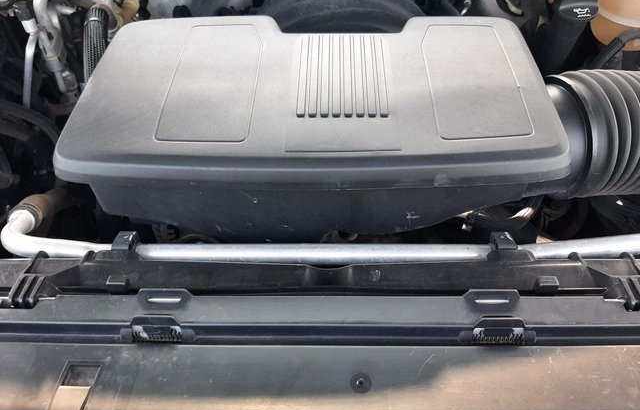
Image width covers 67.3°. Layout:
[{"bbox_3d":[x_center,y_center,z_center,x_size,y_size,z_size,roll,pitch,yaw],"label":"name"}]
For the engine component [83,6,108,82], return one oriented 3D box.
[{"bbox_3d":[-0.305,-0.217,0.655,0.032,0.032,0.115,0,80,-11],"label":"engine component"}]

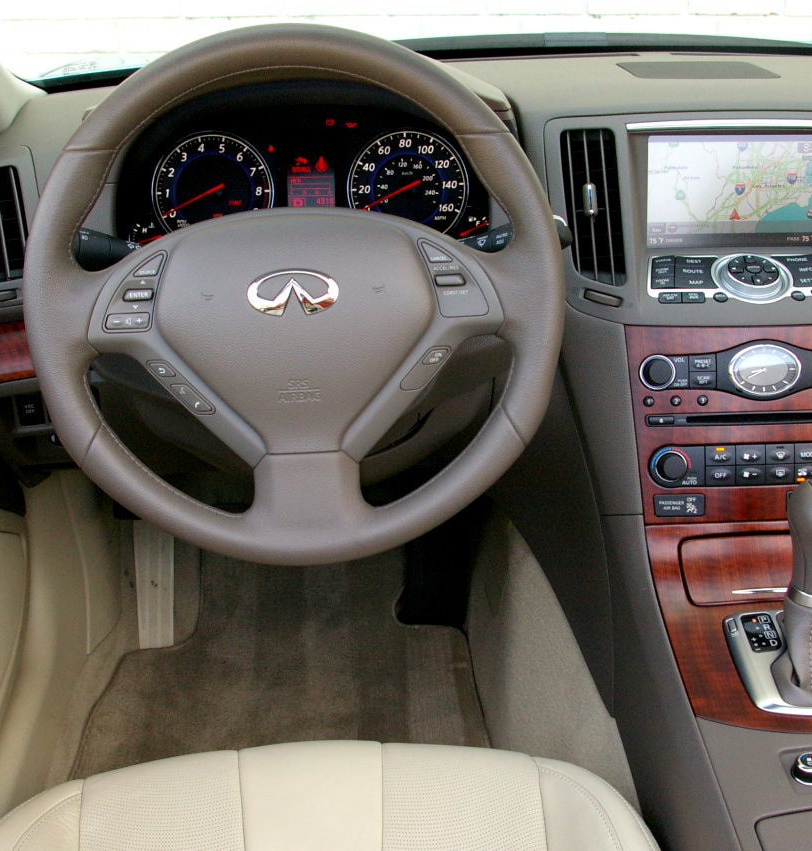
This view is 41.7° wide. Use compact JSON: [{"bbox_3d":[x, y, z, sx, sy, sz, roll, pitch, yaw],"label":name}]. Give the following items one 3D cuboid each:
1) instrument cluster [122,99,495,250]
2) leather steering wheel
[{"bbox_3d":[-0.091,-0.222,0.950,0.335,0.138,0.070,0,7,0],"label":"instrument cluster"},{"bbox_3d":[-0.079,-0.095,0.778,0.378,0.378,0.105,0,6,0],"label":"leather steering wheel"}]

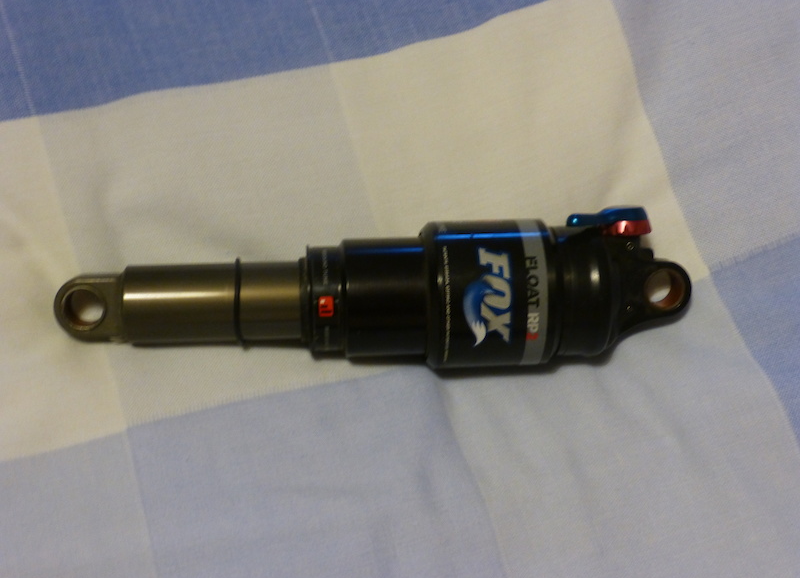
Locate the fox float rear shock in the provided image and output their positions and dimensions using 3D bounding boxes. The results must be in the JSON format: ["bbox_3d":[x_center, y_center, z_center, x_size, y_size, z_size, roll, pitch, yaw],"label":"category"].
[{"bbox_3d":[-0.008,0.001,0.379,0.220,0.051,0.054,-2,96,-3],"label":"fox float rear shock"}]

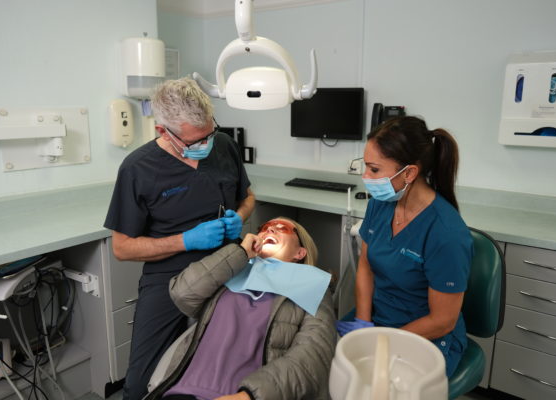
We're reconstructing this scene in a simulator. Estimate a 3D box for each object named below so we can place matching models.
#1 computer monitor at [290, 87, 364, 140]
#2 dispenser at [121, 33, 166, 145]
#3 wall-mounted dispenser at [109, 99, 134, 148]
[{"bbox_3d":[0.314,-0.544,2.850,0.510,0.310,0.055,8,14,32],"label":"computer monitor"},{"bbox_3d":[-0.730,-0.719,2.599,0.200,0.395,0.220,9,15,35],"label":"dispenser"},{"bbox_3d":[-0.872,-0.432,2.548,0.100,0.267,0.105,9,15,35],"label":"wall-mounted dispenser"}]

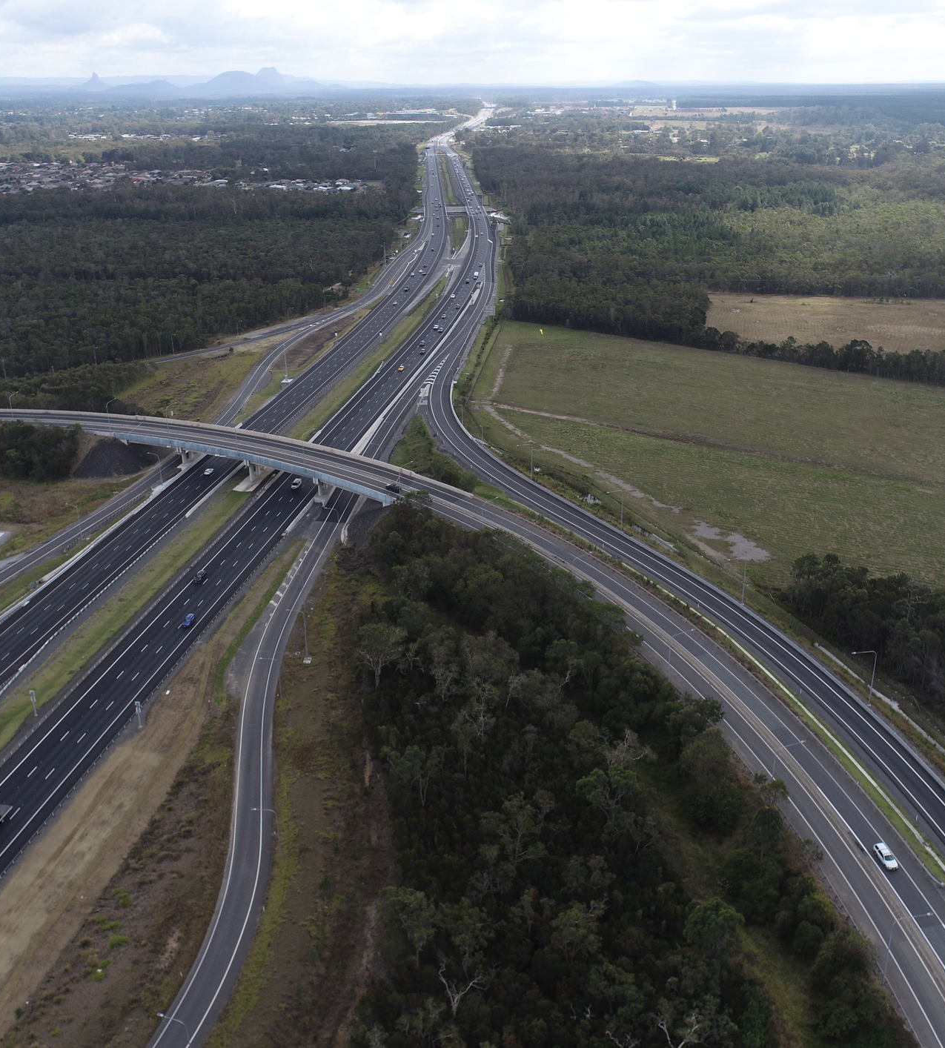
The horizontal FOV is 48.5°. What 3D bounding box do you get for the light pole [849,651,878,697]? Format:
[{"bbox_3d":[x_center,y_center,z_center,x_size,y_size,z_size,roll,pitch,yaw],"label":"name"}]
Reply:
[{"bbox_3d":[78.217,31.369,209.995,5.520,12.100,0.350,-6,24,-12],"label":"light pole"}]

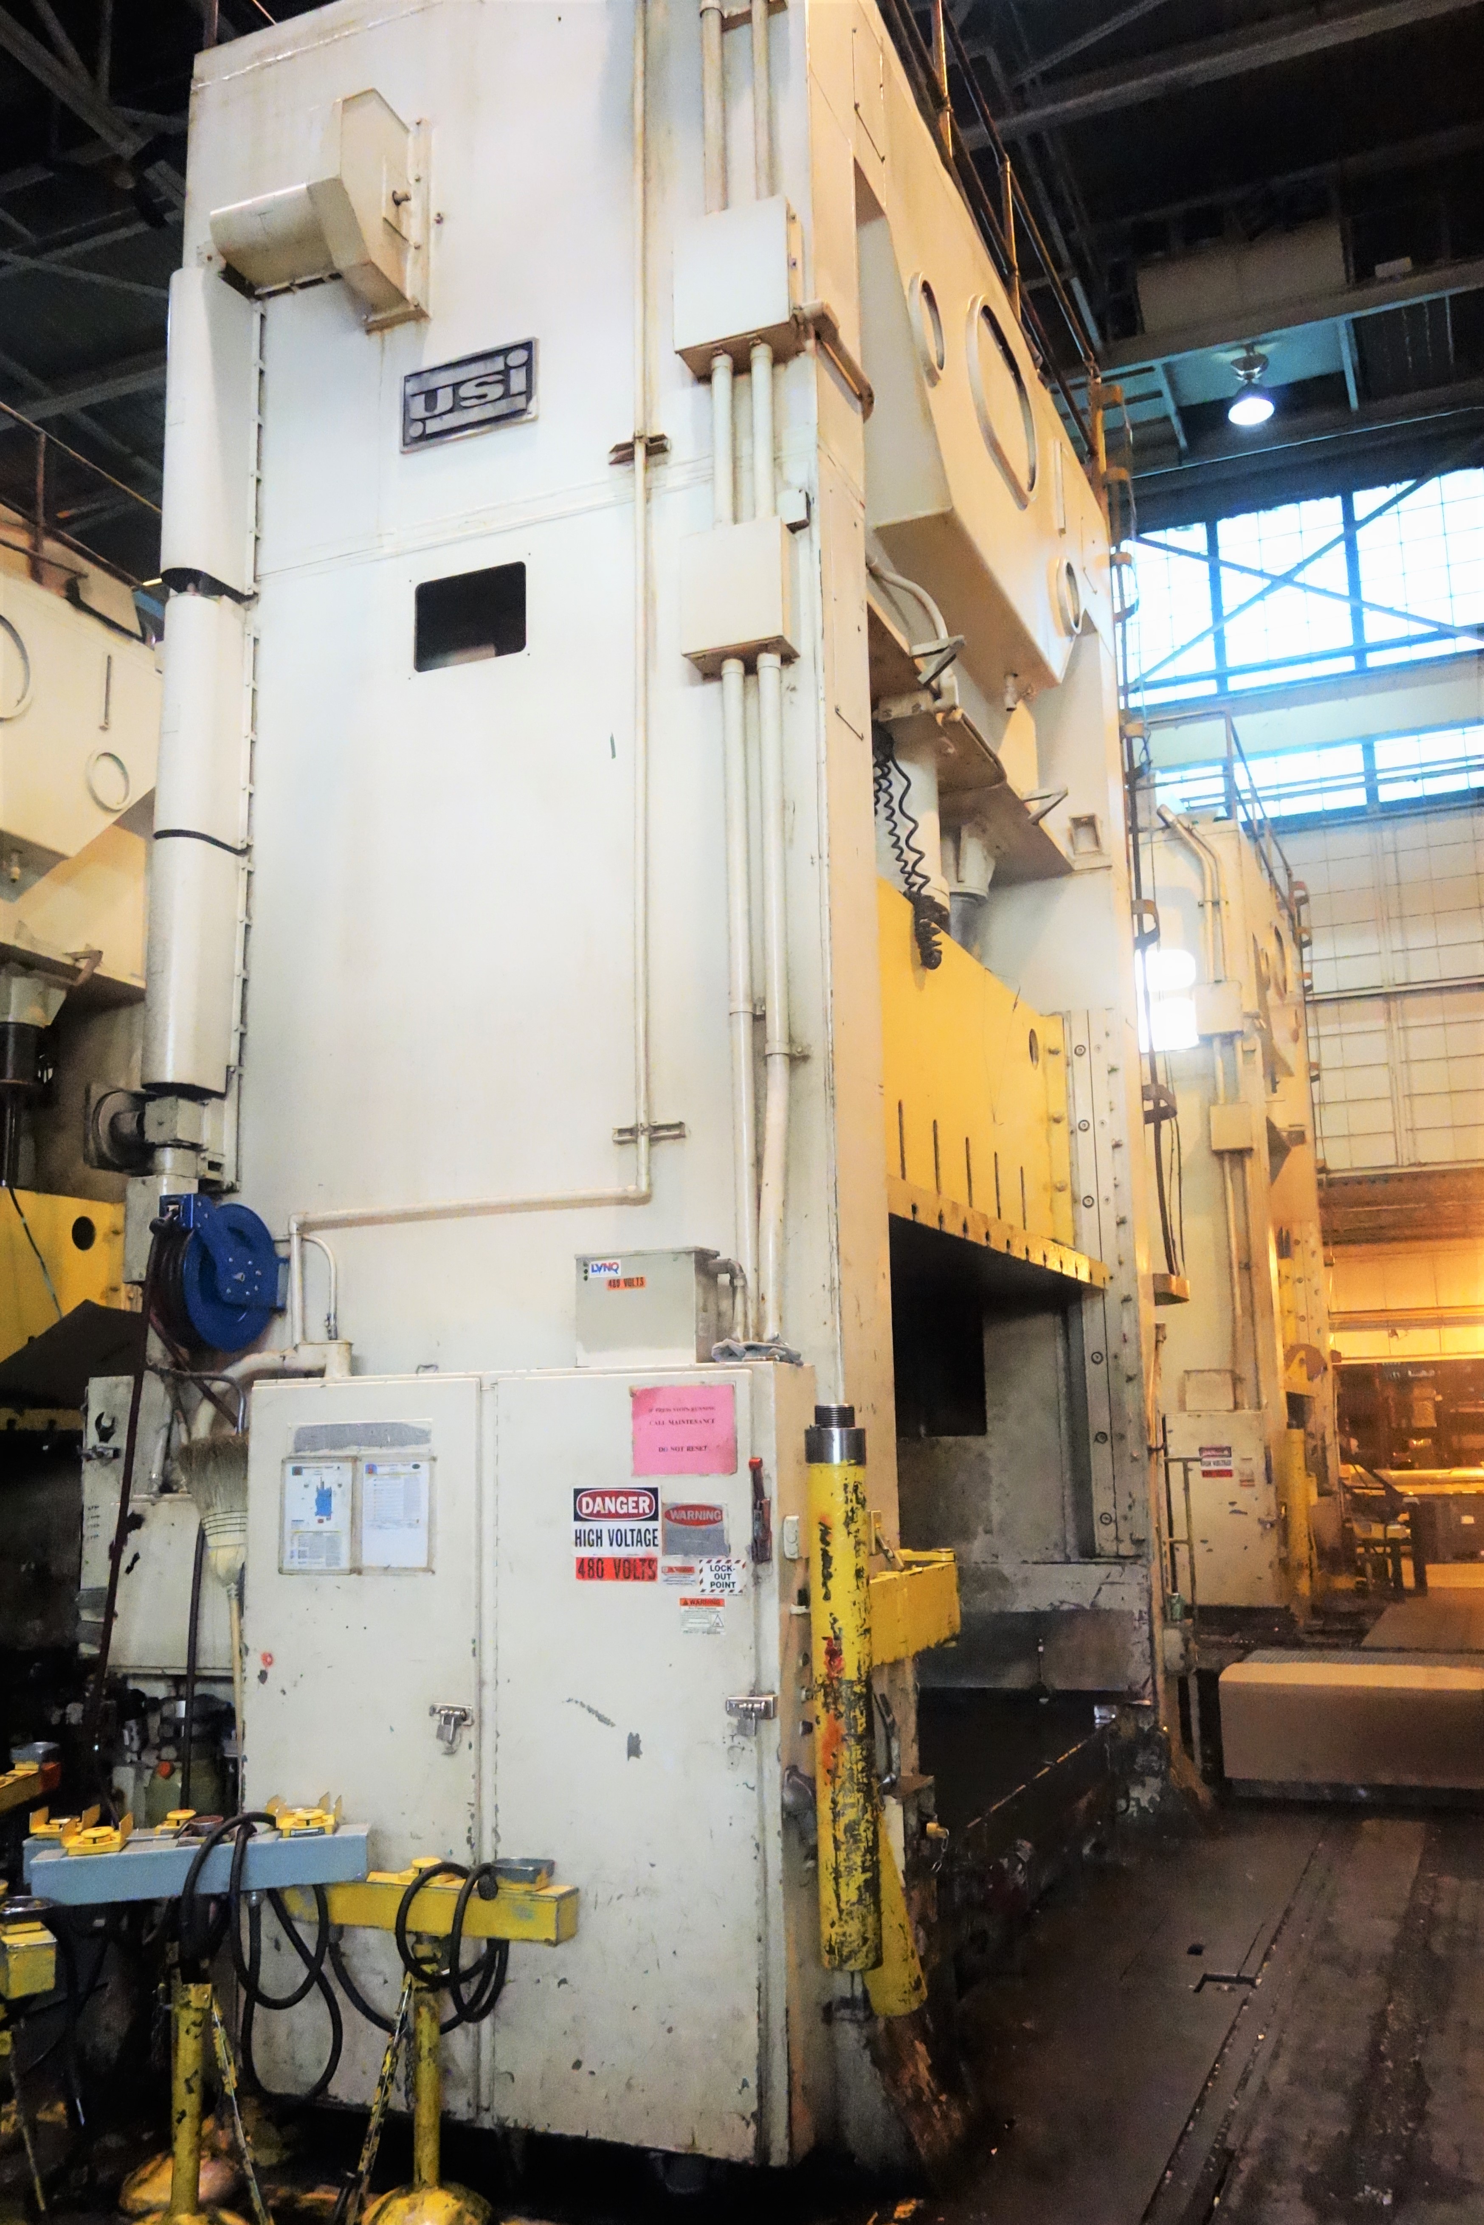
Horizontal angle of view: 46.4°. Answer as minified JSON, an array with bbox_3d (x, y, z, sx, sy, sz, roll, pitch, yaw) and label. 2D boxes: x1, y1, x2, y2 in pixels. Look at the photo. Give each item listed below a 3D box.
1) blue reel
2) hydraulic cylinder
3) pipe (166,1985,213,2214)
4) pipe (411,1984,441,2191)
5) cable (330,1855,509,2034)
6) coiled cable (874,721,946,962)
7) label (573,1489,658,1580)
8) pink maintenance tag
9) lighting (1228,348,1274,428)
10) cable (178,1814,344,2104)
[{"bbox_3d":[-1.513,0.489,5.027,0.160,0.450,0.460,-6,-12,23],"label":"blue reel"},{"bbox_3d":[0.256,1.395,4.260,0.146,1.320,0.146,-6,-12,23],"label":"hydraulic cylinder"},{"bbox_3d":[-1.269,2.271,3.970,0.065,0.540,0.065,-6,-12,23],"label":"pipe"},{"bbox_3d":[-0.750,2.314,4.110,0.060,0.480,0.060,-1,-11,0],"label":"pipe"},{"bbox_3d":[-0.763,1.984,4.120,0.410,0.360,0.200,-6,-12,23],"label":"cable"},{"bbox_3d":[0.593,-0.955,6.150,0.330,0.760,0.220,-6,-12,23],"label":"coiled cable"},{"bbox_3d":[-0.317,1.067,4.379,0.245,0.230,0.004,-6,-12,23],"label":"label"},{"bbox_3d":[-0.147,0.802,4.353,0.284,0.218,0.003,-6,-12,23],"label":"pink maintenance tag"},{"bbox_3d":[5.000,-7.112,17.000,0.450,0.670,0.450,-6,-12,23],"label":"lighting"},{"bbox_3d":[-1.123,1.970,4.030,0.330,0.600,0.220,-6,-12,23],"label":"cable"}]

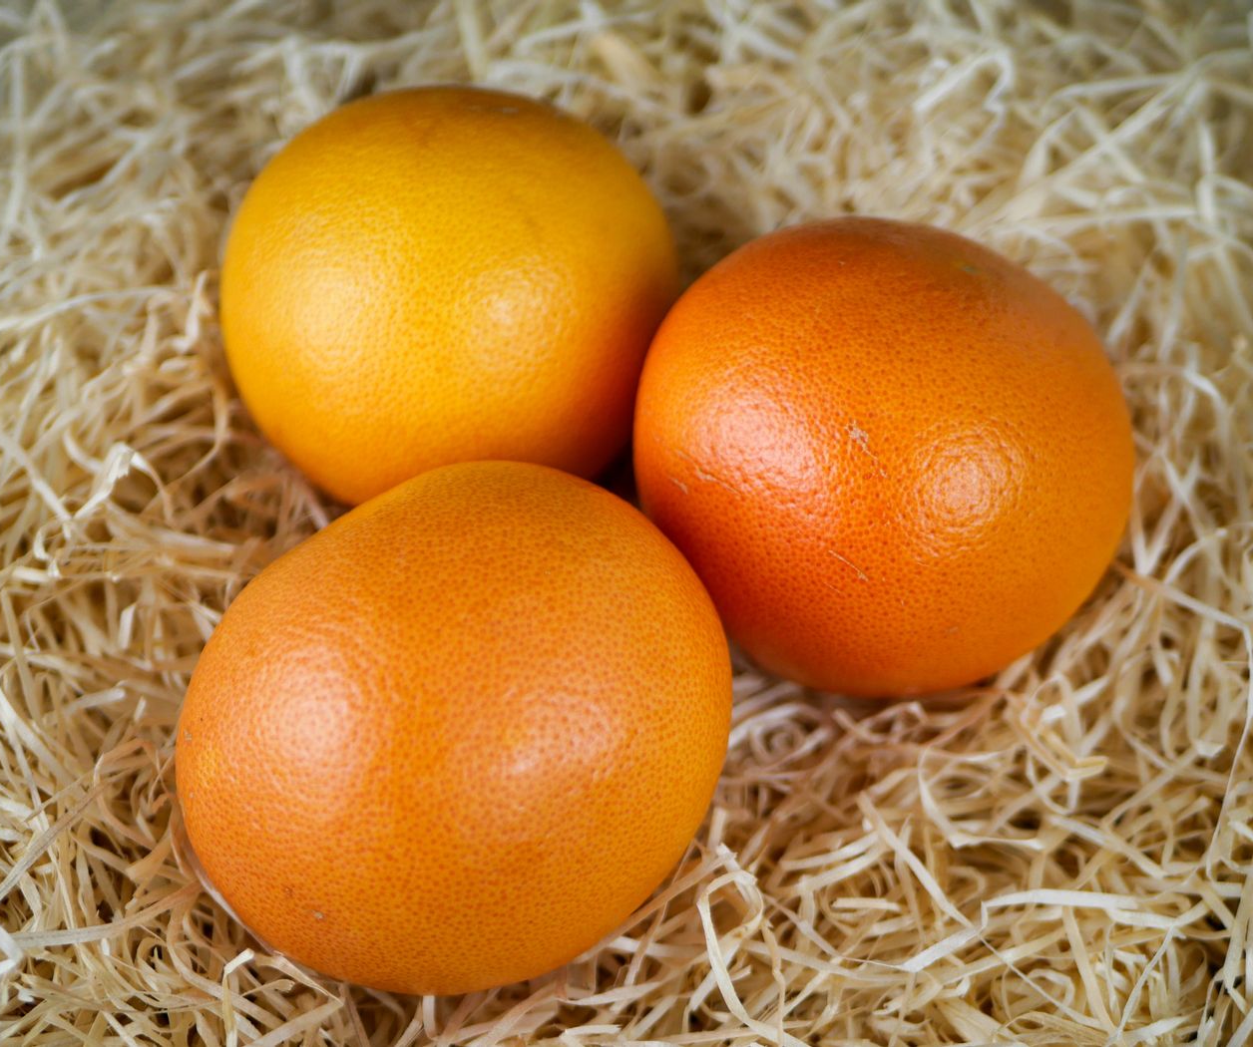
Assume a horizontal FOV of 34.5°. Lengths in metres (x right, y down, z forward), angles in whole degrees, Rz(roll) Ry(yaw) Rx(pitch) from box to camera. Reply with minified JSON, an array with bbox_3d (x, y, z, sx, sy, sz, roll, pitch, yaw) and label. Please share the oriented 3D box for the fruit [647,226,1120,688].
[{"bbox_3d":[0.053,-0.014,0.419,0.104,0.099,0.102,0,52,0],"label":"fruit"}]

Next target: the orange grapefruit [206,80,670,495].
[{"bbox_3d":[-0.039,-0.049,0.448,0.102,0.096,0.101,0,52,0],"label":"orange grapefruit"}]

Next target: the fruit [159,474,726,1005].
[{"bbox_3d":[-0.033,0.039,0.385,0.106,0.100,0.103,0,52,0],"label":"fruit"}]

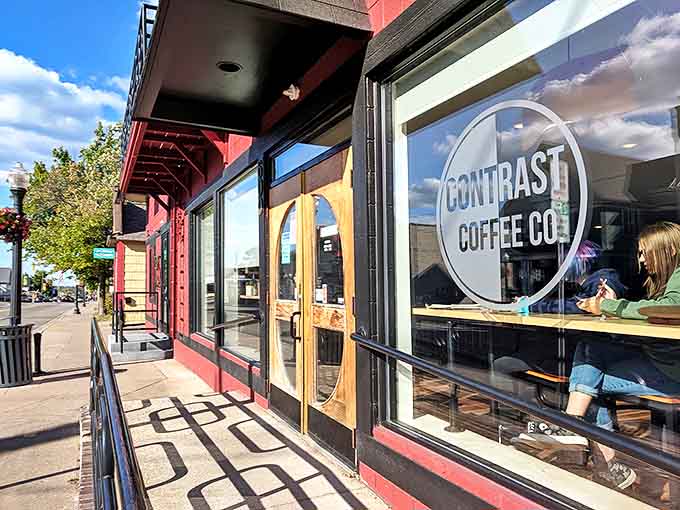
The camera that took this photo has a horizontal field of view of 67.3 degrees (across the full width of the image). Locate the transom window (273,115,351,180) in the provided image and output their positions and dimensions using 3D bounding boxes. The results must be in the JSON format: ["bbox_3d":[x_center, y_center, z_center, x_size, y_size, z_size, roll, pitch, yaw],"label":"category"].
[{"bbox_3d":[-0.265,-0.865,4.257,0.070,0.250,1.780,1,-3,-25],"label":"transom window"}]

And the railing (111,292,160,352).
[{"bbox_3d":[-4.708,1.505,12.093,1.120,1.220,2.600,1,-3,-25],"label":"railing"}]

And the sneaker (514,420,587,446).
[{"bbox_3d":[0.936,0.791,2.270,0.285,0.115,0.105,-1,-3,3],"label":"sneaker"}]

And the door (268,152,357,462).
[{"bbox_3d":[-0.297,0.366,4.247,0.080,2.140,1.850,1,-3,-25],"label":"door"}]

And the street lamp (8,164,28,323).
[{"bbox_3d":[-5.825,0.249,9.189,0.380,3.870,0.380,1,-3,-25],"label":"street lamp"}]

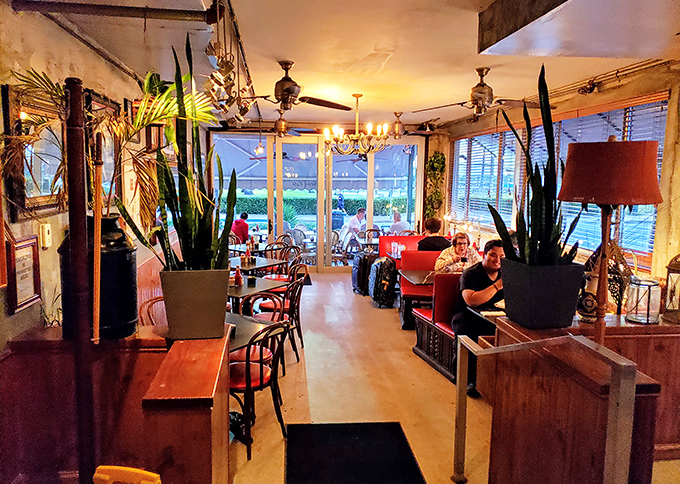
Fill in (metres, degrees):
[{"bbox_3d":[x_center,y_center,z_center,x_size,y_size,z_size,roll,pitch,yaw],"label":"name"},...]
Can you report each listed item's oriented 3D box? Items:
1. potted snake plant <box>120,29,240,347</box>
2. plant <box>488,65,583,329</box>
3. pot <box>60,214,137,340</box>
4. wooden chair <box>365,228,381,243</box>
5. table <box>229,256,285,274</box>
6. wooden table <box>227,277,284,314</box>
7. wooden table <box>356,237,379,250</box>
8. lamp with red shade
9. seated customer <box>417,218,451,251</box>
[{"bbox_3d":[-0.805,-0.276,2.606,0.570,1.500,0.470,0,7,-7],"label":"potted snake plant"},{"bbox_3d":[1.097,-0.240,2.861,0.460,1.436,0.380,0,7,-7],"label":"plant"},{"bbox_3d":[-1.222,0.152,2.613,0.345,0.600,0.345,-3,8,-24],"label":"pot"},{"bbox_3d":[0.597,0.217,9.555,0.420,0.880,0.500,0,7,-6],"label":"wooden chair"},{"bbox_3d":[-1.208,0.641,6.603,0.770,0.750,0.770,6,9,34],"label":"table"},{"bbox_3d":[-1.095,0.846,5.615,0.760,0.750,0.760,5,8,31],"label":"wooden table"},{"bbox_3d":[0.845,0.372,9.603,1.000,0.760,0.780,0,7,-7],"label":"wooden table"},{"bbox_3d":[1.316,0.366,2.566,0.500,1.750,0.500,4,8,24],"label":"lamp with red shade"},{"bbox_3d":[1.339,0.344,7.458,0.500,1.360,0.720,0,7,-7],"label":"seated customer"}]

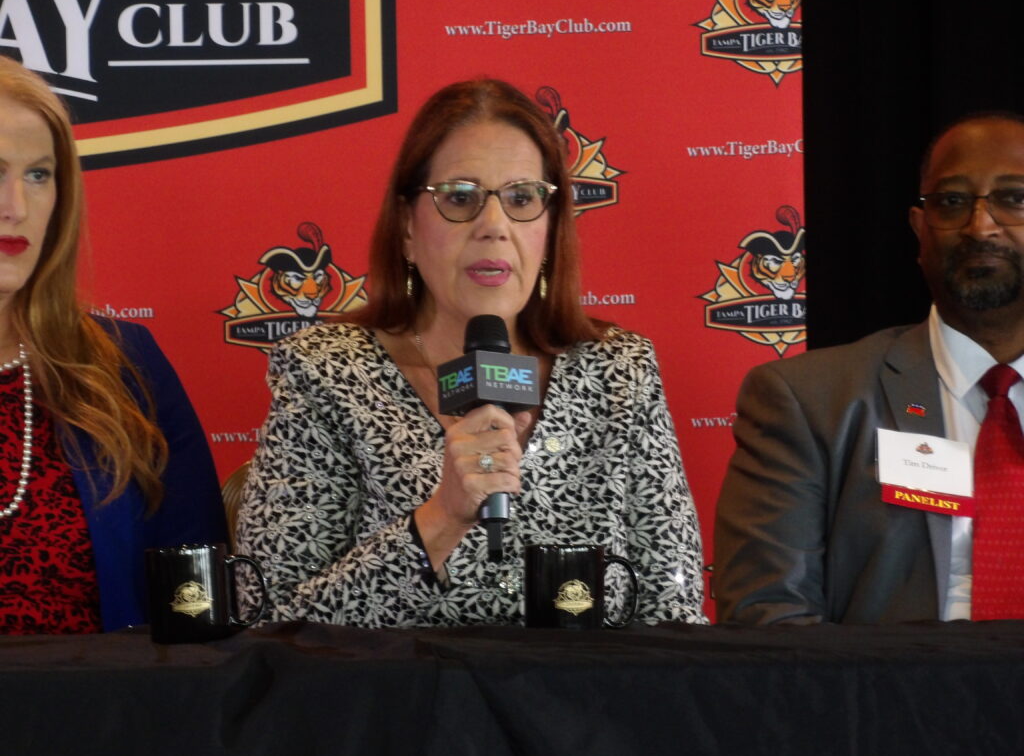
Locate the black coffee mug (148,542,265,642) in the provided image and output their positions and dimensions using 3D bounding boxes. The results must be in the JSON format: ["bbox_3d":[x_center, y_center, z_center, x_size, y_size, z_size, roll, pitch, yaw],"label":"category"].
[{"bbox_3d":[-0.310,0.219,10.900,0.121,0.097,0.083,-4,-1,3],"label":"black coffee mug"}]

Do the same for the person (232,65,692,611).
[{"bbox_3d":[-0.045,0.330,11.250,0.530,1.290,0.720,0,-1,-13],"label":"person"}]

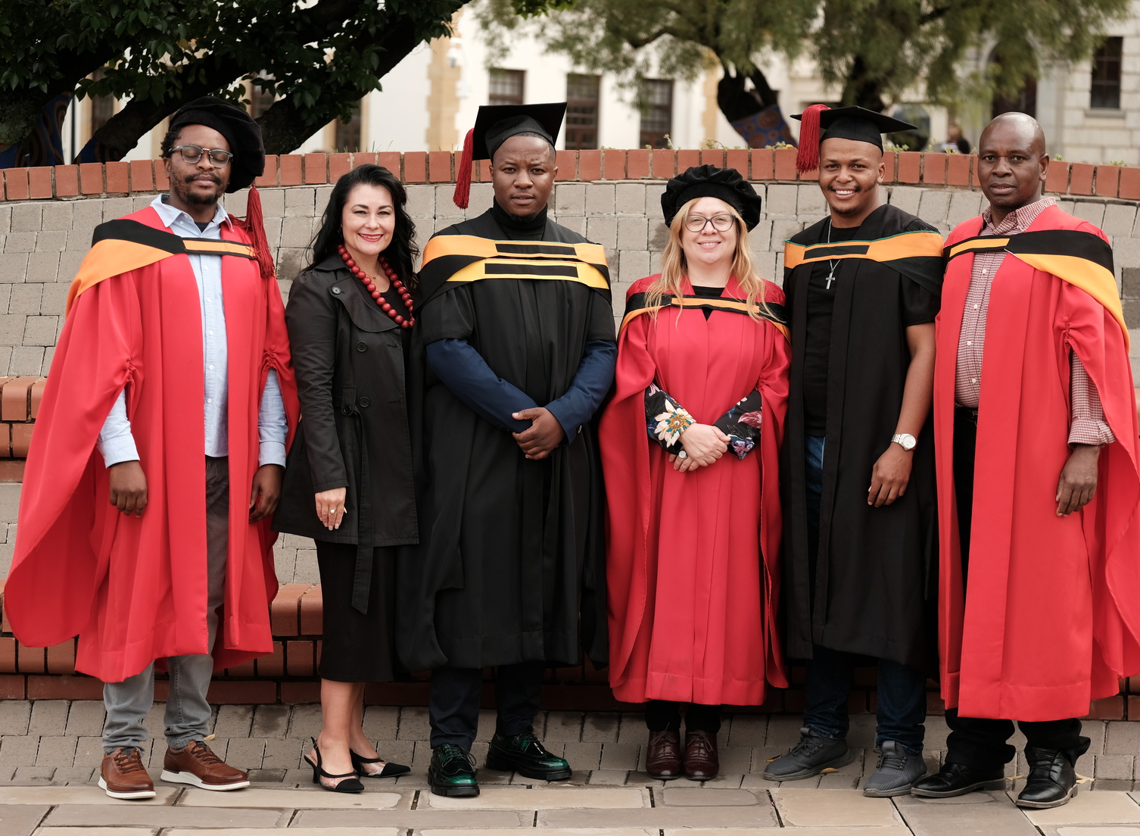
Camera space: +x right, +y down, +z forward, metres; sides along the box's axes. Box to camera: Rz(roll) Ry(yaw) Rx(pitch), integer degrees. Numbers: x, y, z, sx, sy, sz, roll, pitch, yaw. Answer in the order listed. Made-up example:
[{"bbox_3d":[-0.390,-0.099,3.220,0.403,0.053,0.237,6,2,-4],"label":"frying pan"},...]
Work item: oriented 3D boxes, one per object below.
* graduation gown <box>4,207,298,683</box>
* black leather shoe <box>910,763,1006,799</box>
[{"bbox_3d":[-1.107,0.056,8.420,0.770,1.240,0.480,-1,3,-14],"label":"graduation gown"},{"bbox_3d":[1.003,0.913,8.180,0.290,0.125,0.107,0,3,-32],"label":"black leather shoe"}]

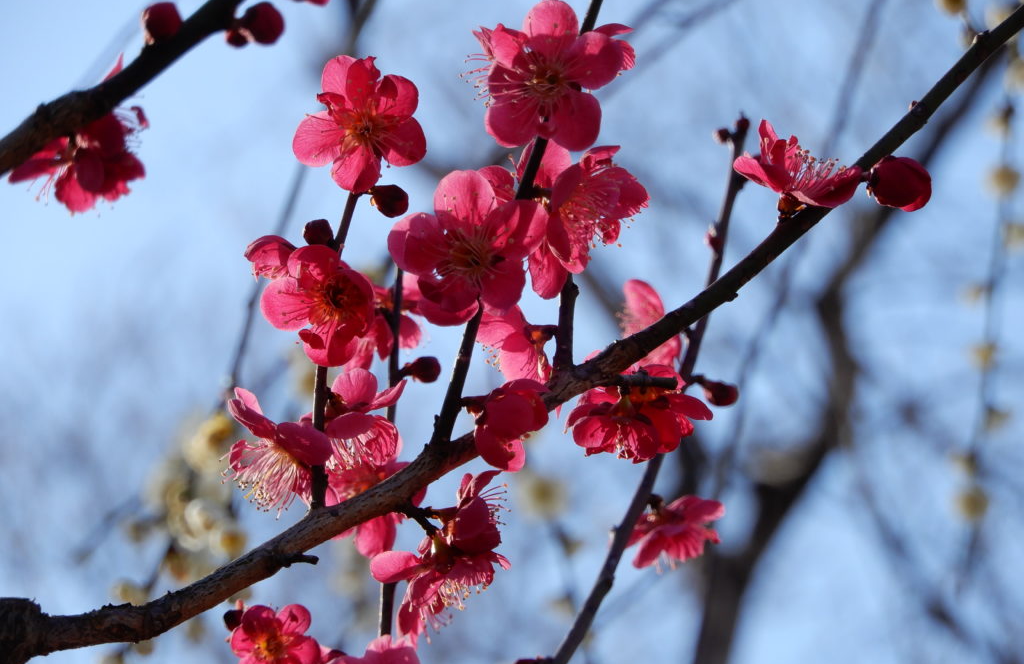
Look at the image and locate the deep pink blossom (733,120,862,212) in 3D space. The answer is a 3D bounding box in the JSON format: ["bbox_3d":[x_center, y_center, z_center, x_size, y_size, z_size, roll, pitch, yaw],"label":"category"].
[{"bbox_3d":[0.054,-0.031,1.400,0.022,0.013,0.022,17,9,-3],"label":"deep pink blossom"}]

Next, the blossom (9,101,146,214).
[{"bbox_3d":[-0.080,-0.033,1.370,0.023,0.019,0.018,-12,-60,37],"label":"blossom"}]

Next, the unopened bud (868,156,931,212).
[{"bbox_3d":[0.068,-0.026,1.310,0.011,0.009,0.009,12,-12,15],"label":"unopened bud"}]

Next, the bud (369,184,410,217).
[{"bbox_3d":[-0.022,-0.023,1.300,0.007,0.005,0.005,22,-11,12],"label":"bud"}]

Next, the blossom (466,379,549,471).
[{"bbox_3d":[-0.001,0.017,1.390,0.015,0.015,0.015,-16,-52,46],"label":"blossom"}]

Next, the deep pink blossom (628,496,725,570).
[{"bbox_3d":[0.033,0.041,1.500,0.018,0.012,0.019,-15,3,-2],"label":"deep pink blossom"}]

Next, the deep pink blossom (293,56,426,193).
[{"bbox_3d":[-0.029,-0.039,1.400,0.025,0.025,0.011,0,5,0],"label":"deep pink blossom"}]

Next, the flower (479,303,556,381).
[{"bbox_3d":[0.001,0.002,1.420,0.014,0.019,0.020,-39,-26,6],"label":"flower"}]

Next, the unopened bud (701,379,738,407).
[{"bbox_3d":[0.042,0.012,1.500,0.007,0.005,0.005,19,0,0],"label":"unopened bud"}]

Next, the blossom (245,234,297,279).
[{"bbox_3d":[-0.045,-0.014,1.400,0.012,0.009,0.012,15,-26,18],"label":"blossom"}]

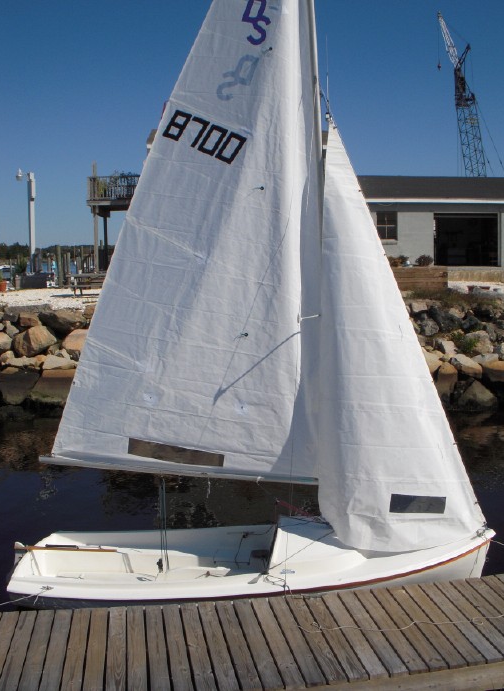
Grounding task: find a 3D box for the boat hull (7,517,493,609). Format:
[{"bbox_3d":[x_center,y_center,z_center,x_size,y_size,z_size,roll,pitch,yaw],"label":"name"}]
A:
[{"bbox_3d":[0.120,2.513,8.428,5.080,0.900,1.900,0,7,0],"label":"boat hull"}]

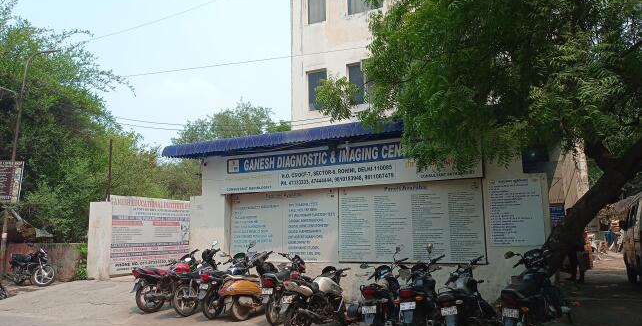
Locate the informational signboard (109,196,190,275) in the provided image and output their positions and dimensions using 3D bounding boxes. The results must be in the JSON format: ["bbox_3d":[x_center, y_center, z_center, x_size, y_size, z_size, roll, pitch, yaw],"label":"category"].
[{"bbox_3d":[-4.959,2.109,15.408,0.050,2.120,3.333,-4,-9,24],"label":"informational signboard"}]

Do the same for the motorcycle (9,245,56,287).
[{"bbox_3d":[-8.017,2.870,14.405,1.950,1.080,0.720,-5,-9,29],"label":"motorcycle"}]

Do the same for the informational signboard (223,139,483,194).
[{"bbox_3d":[0.305,0.091,9.195,4.942,0.687,0.120,-5,-10,25],"label":"informational signboard"}]

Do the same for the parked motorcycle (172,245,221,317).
[{"bbox_3d":[-2.323,2.428,10.504,0.750,1.150,1.980,-5,-9,29],"label":"parked motorcycle"}]

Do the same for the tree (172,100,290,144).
[{"bbox_3d":[-5.362,1.216,33.128,7.800,10.898,7.800,0,-9,0],"label":"tree"}]

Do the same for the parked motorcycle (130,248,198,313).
[{"bbox_3d":[-3.147,2.569,11.179,0.750,1.120,1.980,-8,-10,41],"label":"parked motorcycle"}]

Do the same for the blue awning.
[{"bbox_3d":[-0.658,-0.508,11.020,6.400,0.380,0.900,-5,-9,28],"label":"blue awning"}]

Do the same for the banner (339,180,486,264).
[{"bbox_3d":[1.658,1.163,9.989,2.925,1.536,0.060,-5,-9,28],"label":"banner"}]

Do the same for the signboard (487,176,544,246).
[{"bbox_3d":[2.934,0.736,7.815,0.773,1.009,0.030,-5,-10,25],"label":"signboard"}]

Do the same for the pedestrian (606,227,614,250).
[{"bbox_3d":[15.956,4.134,28.589,0.500,1.620,0.350,-5,-10,25],"label":"pedestrian"}]

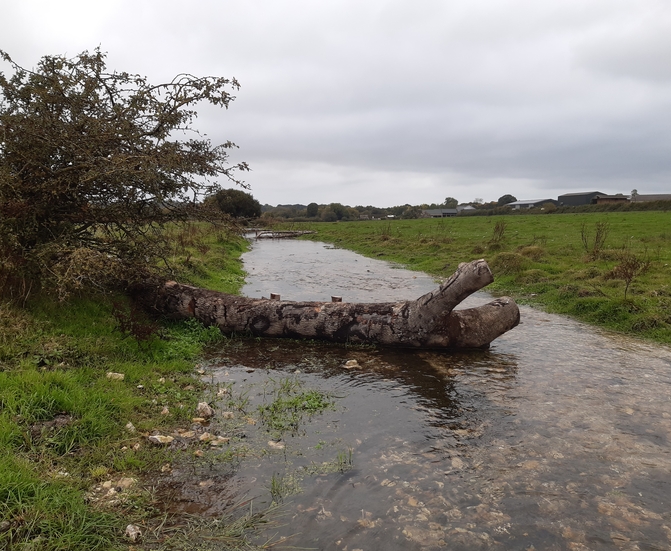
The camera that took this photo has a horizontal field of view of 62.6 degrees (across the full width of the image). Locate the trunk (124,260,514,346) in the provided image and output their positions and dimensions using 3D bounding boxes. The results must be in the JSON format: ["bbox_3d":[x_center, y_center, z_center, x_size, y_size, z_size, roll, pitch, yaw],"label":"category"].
[{"bbox_3d":[-0.257,0.283,7.453,5.224,1.053,0.750,2,6,14],"label":"trunk"}]

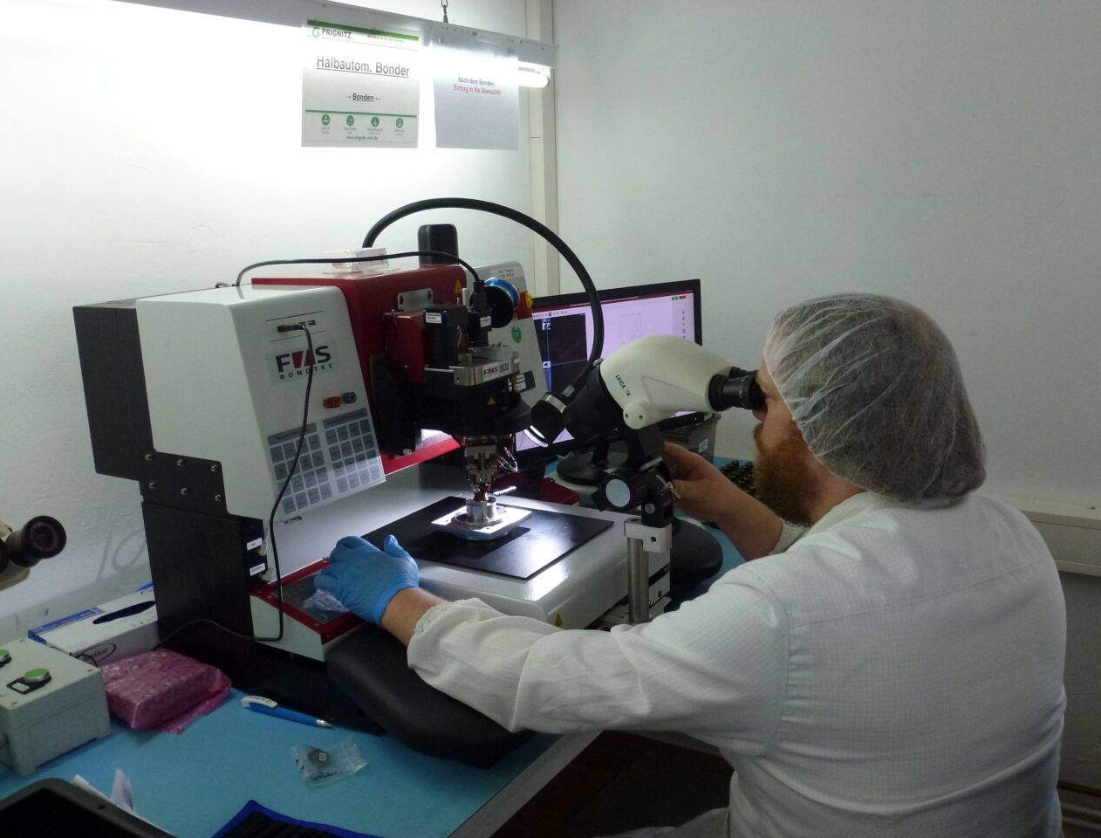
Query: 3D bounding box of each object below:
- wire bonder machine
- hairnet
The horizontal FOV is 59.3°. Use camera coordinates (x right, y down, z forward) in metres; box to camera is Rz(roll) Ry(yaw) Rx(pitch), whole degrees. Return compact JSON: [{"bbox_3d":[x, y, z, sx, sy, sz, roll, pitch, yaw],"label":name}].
[{"bbox_3d":[-0.104,-0.004,1.377,0.860,0.600,0.680,6,16,31],"label":"wire bonder machine"},{"bbox_3d":[0.354,-0.023,1.076,0.240,0.235,0.195,6,16,31],"label":"hairnet"}]

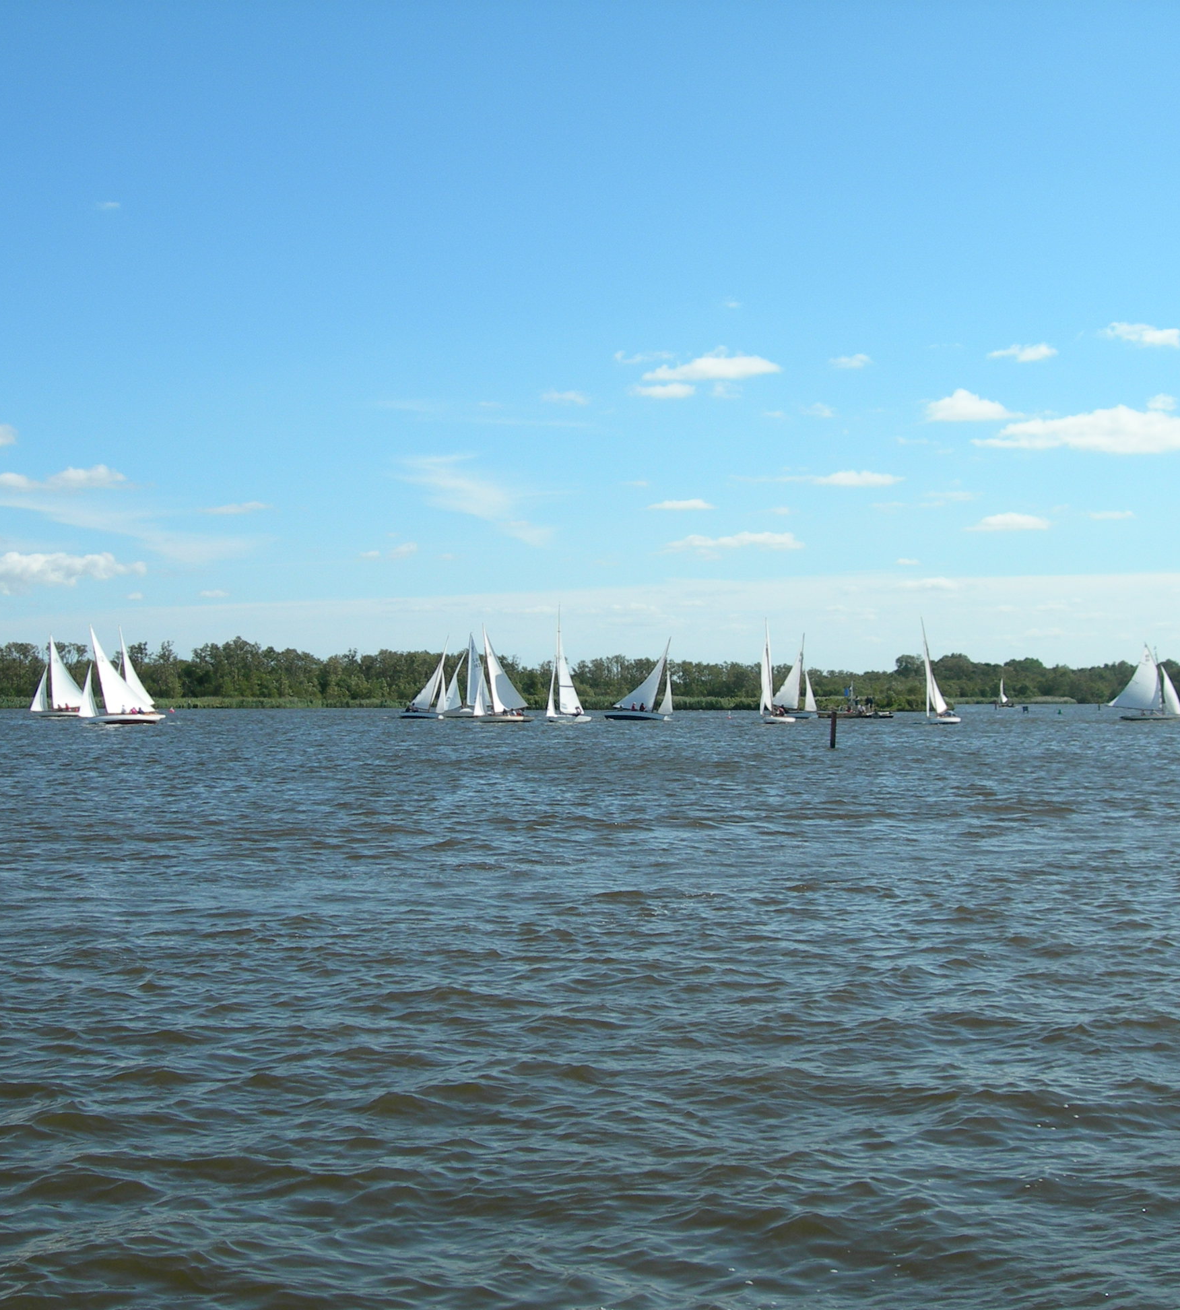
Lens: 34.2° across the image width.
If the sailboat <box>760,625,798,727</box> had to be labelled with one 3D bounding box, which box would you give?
[{"bbox_3d":[16.560,1.495,168.000,2.100,9.090,6.600,0,-1,26],"label":"sailboat"}]

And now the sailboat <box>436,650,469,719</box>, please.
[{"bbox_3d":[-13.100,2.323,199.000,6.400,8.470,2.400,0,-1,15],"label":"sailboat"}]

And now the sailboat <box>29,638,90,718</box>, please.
[{"bbox_3d":[-57.510,2.369,208.000,6.900,8.730,2.200,0,-1,-12],"label":"sailboat"}]

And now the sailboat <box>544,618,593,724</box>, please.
[{"bbox_3d":[-1.864,0.950,169.000,2.300,10.200,6.600,1,-1,-42],"label":"sailboat"}]

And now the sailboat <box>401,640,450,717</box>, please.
[{"bbox_3d":[-16.637,2.278,194.000,2.200,8.280,6.500,1,-1,-44],"label":"sailboat"}]

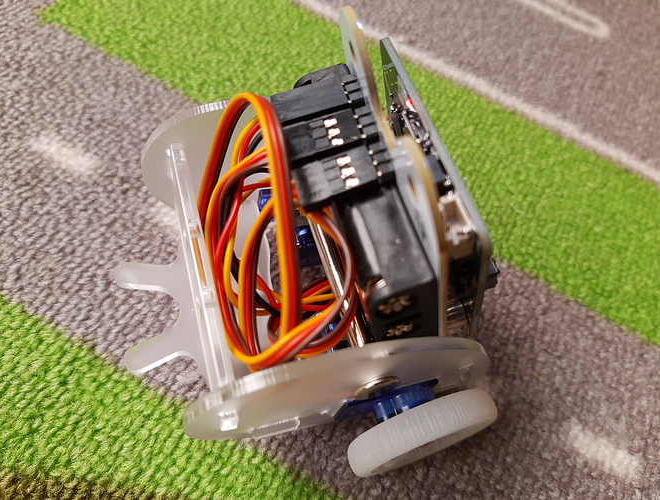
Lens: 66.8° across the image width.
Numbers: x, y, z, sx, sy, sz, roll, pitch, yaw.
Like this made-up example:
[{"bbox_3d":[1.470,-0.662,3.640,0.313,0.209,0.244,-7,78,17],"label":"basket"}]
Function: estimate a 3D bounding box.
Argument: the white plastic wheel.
[{"bbox_3d":[0.022,0.044,0.119,0.035,0.035,0.007,-9,61,-19],"label":"white plastic wheel"}]

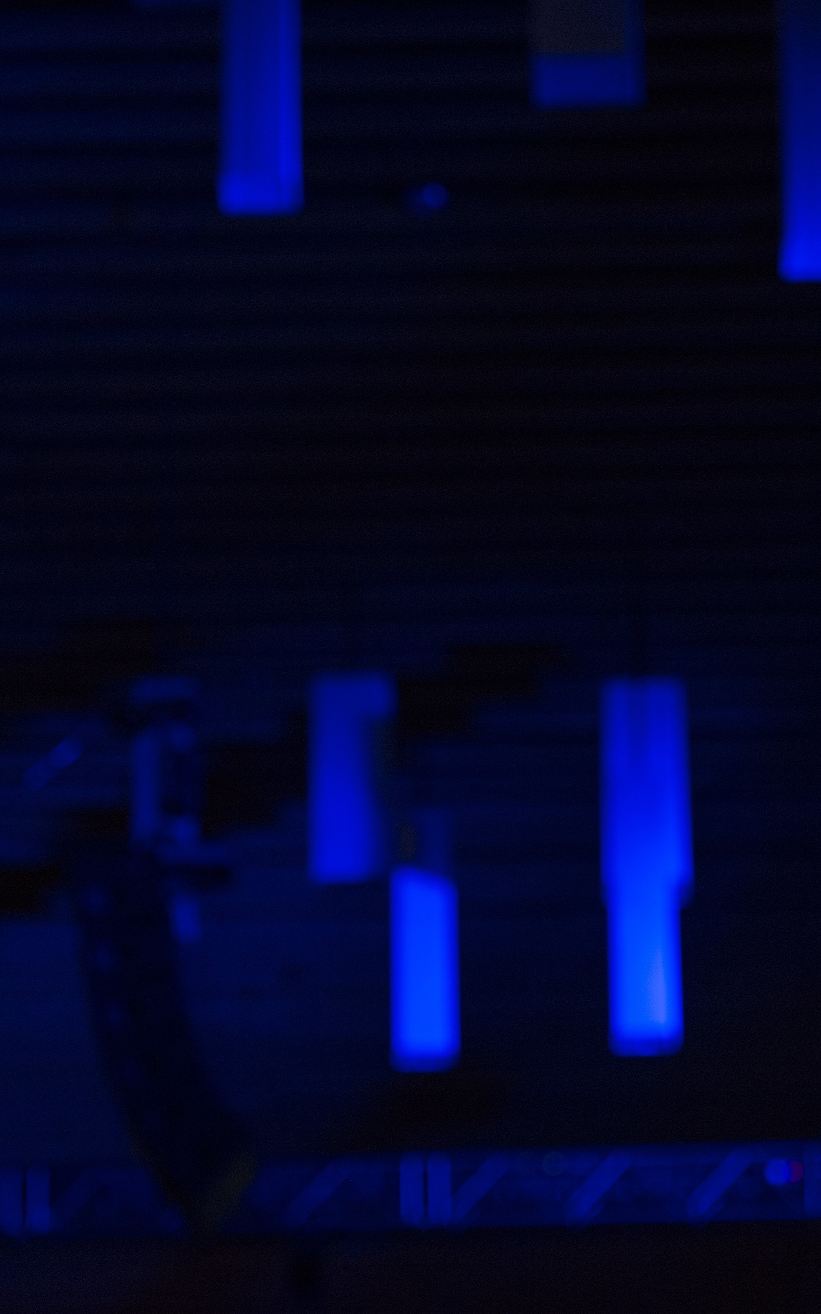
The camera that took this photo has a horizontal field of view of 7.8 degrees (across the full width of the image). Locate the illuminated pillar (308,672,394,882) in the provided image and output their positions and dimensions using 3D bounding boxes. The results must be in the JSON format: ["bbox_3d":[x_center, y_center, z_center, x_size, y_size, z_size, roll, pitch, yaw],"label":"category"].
[{"bbox_3d":[-0.212,0.429,21.500,0.270,0.690,0.270,-3,-16,6],"label":"illuminated pillar"}]

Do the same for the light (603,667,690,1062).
[{"bbox_3d":[0.802,0.710,20.500,0.270,1.250,0.270,-3,-16,7],"label":"light"}]

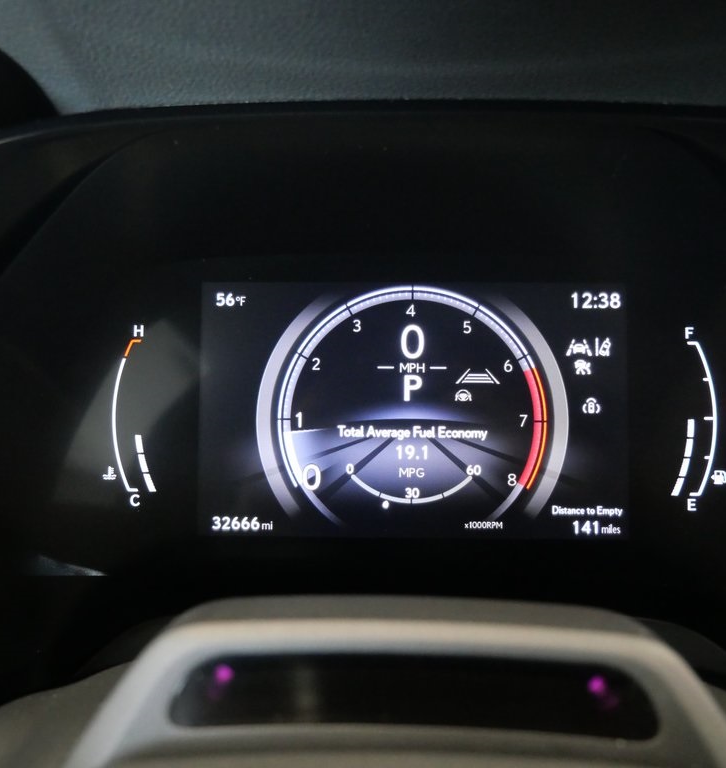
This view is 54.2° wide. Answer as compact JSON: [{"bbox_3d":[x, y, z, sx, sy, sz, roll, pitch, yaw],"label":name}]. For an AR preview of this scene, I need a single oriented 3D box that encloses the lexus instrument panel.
[{"bbox_3d":[0.019,0.010,0.270,0.159,0.095,0.013,0,-3,1],"label":"lexus instrument panel"}]

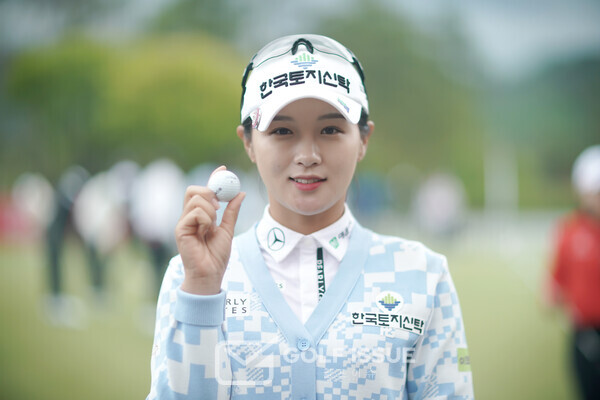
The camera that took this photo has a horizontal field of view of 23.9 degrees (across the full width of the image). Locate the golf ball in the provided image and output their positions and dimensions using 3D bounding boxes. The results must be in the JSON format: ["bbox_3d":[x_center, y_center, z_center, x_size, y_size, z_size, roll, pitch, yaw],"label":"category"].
[{"bbox_3d":[-0.101,-0.018,1.890,0.043,0.043,0.043,0,0,0],"label":"golf ball"}]

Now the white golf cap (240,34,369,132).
[{"bbox_3d":[0.008,-0.161,1.975,0.180,0.150,0.260,-3,3,-2],"label":"white golf cap"}]

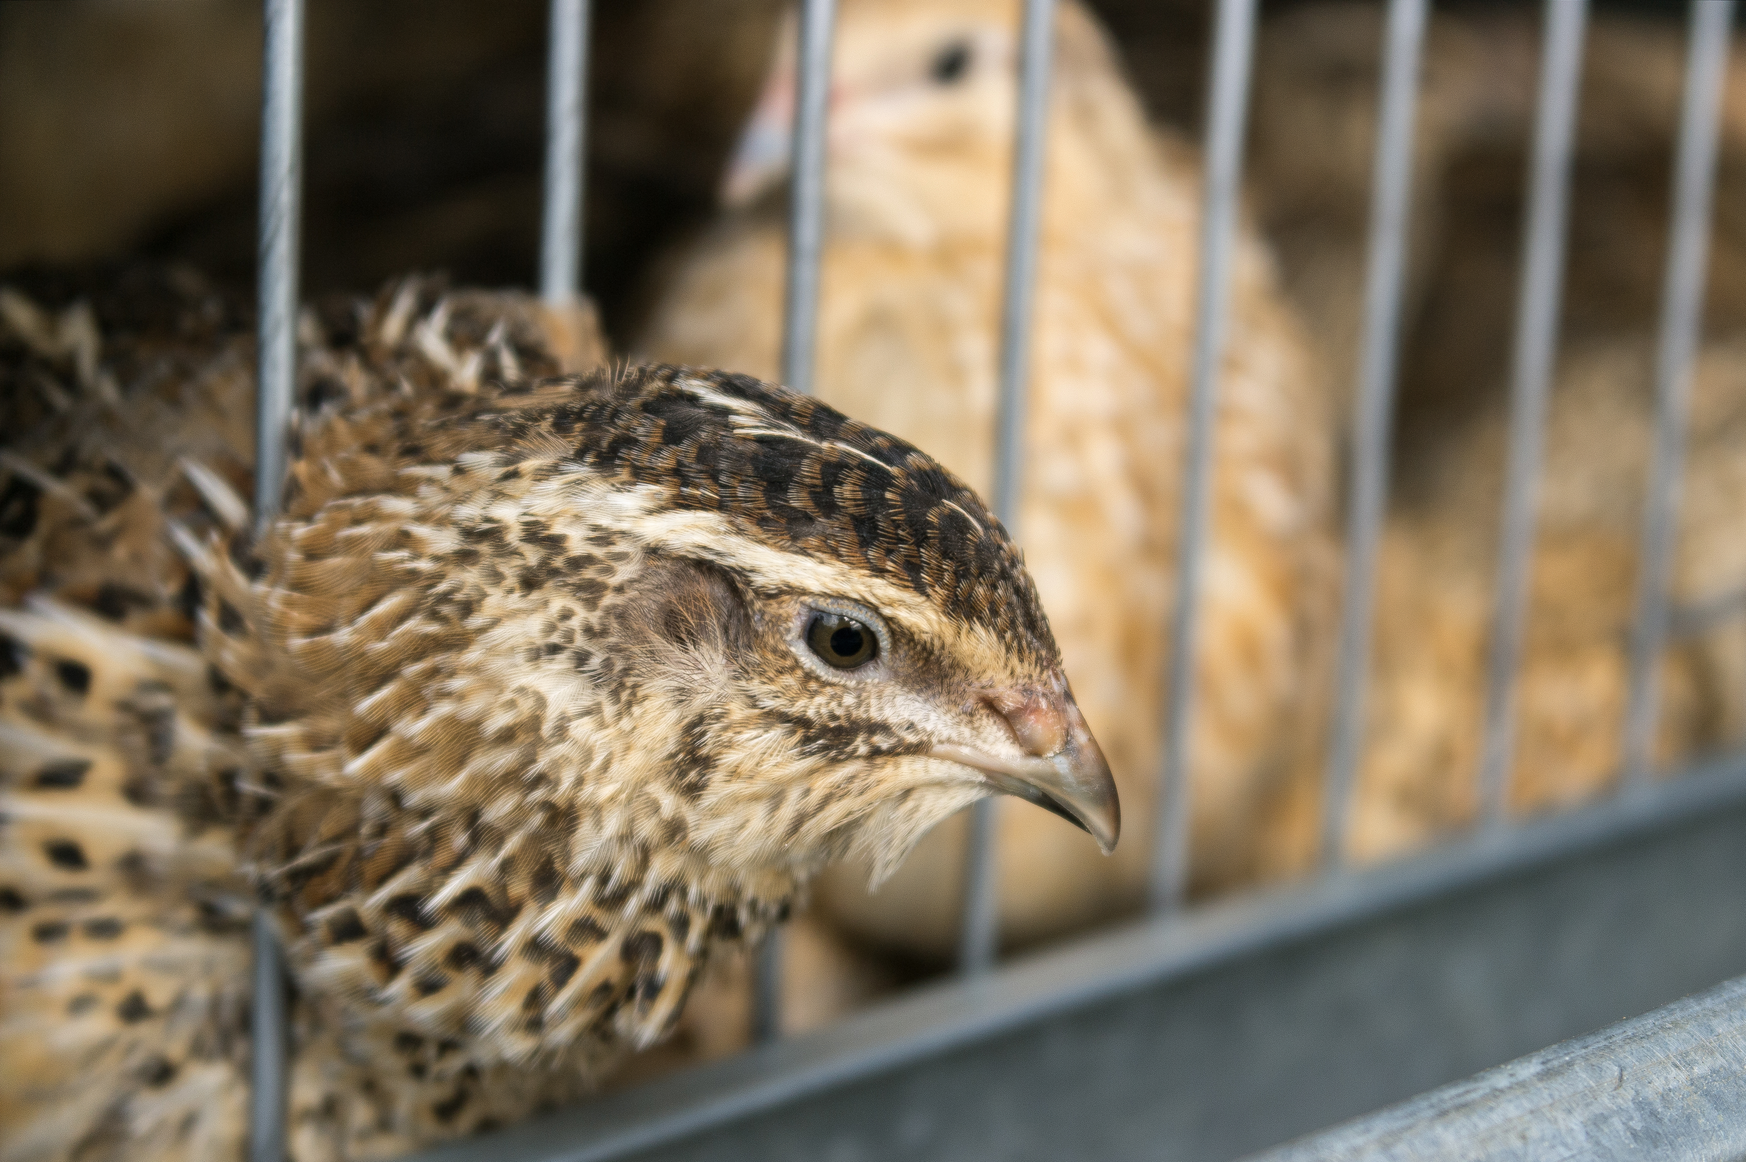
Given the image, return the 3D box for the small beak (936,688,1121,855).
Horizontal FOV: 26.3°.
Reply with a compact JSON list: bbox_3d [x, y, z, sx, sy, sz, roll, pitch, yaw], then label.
[{"bbox_3d":[0.015,0.014,0.310,0.018,0.010,0.008,32,11,6],"label":"small beak"}]

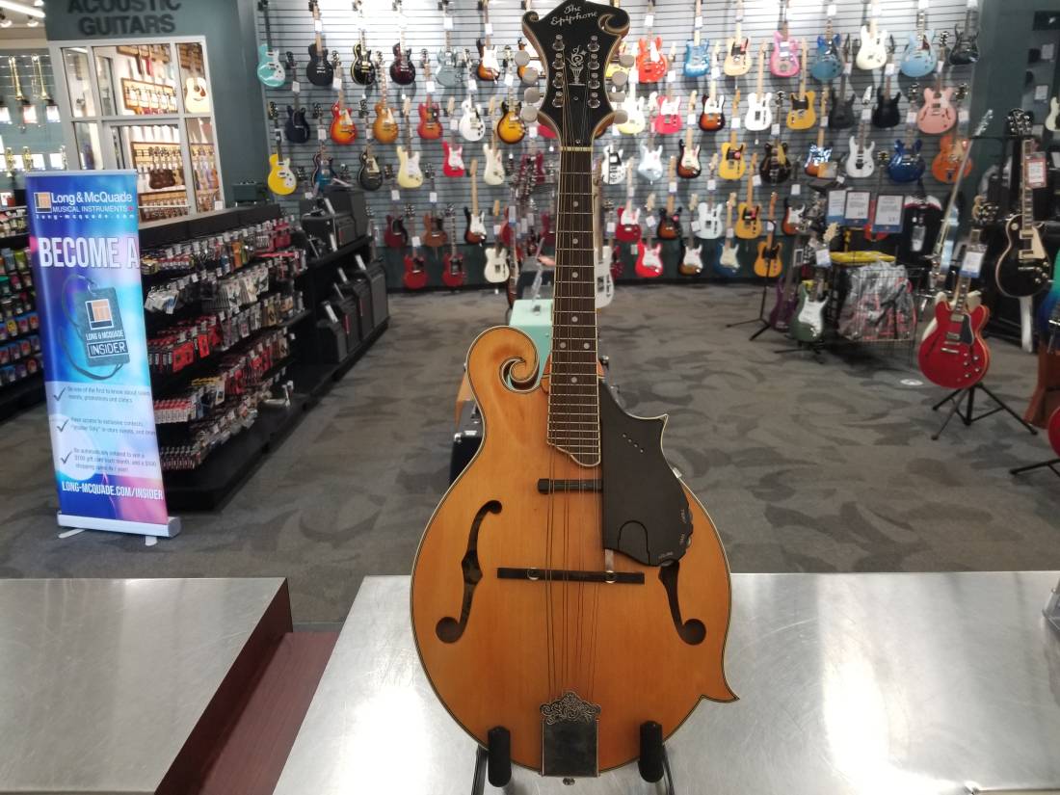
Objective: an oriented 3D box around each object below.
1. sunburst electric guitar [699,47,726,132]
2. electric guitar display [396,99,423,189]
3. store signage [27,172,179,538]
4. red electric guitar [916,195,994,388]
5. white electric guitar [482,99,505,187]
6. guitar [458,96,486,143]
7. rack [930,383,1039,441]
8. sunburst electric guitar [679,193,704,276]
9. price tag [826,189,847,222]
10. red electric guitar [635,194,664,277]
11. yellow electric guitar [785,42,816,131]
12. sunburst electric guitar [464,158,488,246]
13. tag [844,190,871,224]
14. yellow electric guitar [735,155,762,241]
[{"bbox_3d":[2.098,-3.566,9.146,0.325,0.985,0.070,10,19,36],"label":"sunburst electric guitar"},{"bbox_3d":[-1.399,-2.976,9.339,0.320,1.013,0.070,-2,16,-4],"label":"electric guitar display"},{"bbox_3d":[-1.705,-0.151,3.149,0.525,1.463,0.150,2,12,13],"label":"store signage"},{"bbox_3d":[2.400,-0.572,4.377,0.085,1.050,0.410,-2,14,-29],"label":"red electric guitar"},{"bbox_3d":[-0.411,-2.983,9.298,0.320,0.985,0.070,-14,20,-38],"label":"white electric guitar"},{"bbox_3d":[-0.672,-3.462,9.145,0.330,1.000,0.080,-6,17,-14],"label":"guitar"},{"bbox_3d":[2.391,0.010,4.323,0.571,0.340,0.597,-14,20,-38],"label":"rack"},{"bbox_3d":[1.975,-1.960,9.644,0.310,0.975,0.070,0,16,4],"label":"sunburst electric guitar"},{"bbox_3d":[2.498,-1.542,6.450,0.190,0.280,0.015,4,16,20],"label":"price tag"},{"bbox_3d":[1.442,-1.956,9.611,0.325,0.985,0.070,0,15,5],"label":"red electric guitar"},{"bbox_3d":[3.108,-3.547,9.090,0.325,0.948,0.070,1,16,7],"label":"yellow electric guitar"},{"bbox_3d":[-0.636,-2.348,9.560,0.310,0.979,0.070,-2,16,-2],"label":"sunburst electric guitar"},{"bbox_3d":[2.574,-1.485,6.245,0.200,0.278,0.020,1,16,8],"label":"tag"},{"bbox_3d":[2.645,-2.381,9.473,0.325,0.984,0.070,0,16,6],"label":"yellow electric guitar"}]

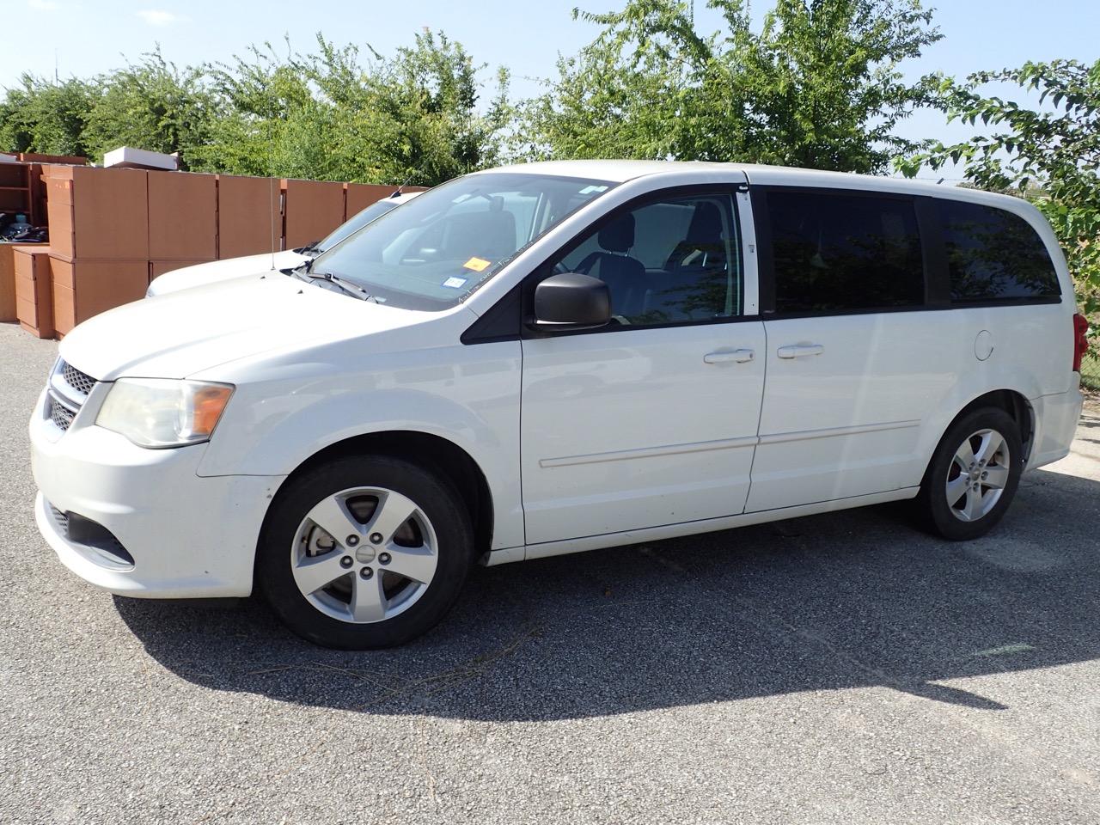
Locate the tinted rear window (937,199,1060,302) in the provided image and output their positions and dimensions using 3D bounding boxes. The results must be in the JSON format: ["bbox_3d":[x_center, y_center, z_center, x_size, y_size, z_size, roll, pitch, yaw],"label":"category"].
[{"bbox_3d":[2.113,-0.744,4.482,0.870,0.480,0.070,-3,-5,-33],"label":"tinted rear window"}]

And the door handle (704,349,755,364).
[{"bbox_3d":[0.683,-0.210,3.612,0.245,0.052,0.055,-3,15,-30],"label":"door handle"}]

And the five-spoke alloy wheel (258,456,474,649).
[{"bbox_3d":[-0.617,0.440,3.214,0.710,0.700,0.220,2,13,-10],"label":"five-spoke alloy wheel"}]

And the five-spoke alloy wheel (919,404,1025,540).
[{"bbox_3d":[2.059,0.282,4.767,0.710,0.700,0.220,-3,15,-30],"label":"five-spoke alloy wheel"}]

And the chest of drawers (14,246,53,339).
[{"bbox_3d":[-4.432,-1.095,8.640,0.600,0.740,0.630,-8,17,-43],"label":"chest of drawers"}]

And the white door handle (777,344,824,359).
[{"bbox_3d":[0.999,-0.239,3.793,0.248,0.050,0.055,-3,15,-30],"label":"white door handle"}]

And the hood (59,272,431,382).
[{"bbox_3d":[-1.242,-0.364,3.591,1.130,0.300,1.500,-3,15,-30],"label":"hood"}]

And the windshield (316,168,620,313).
[{"bbox_3d":[-0.459,-0.733,3.920,0.970,0.140,1.660,-39,29,-17],"label":"windshield"}]

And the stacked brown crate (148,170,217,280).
[{"bbox_3d":[-3.397,-1.386,8.529,0.594,1.493,0.583,-8,18,-42],"label":"stacked brown crate"}]

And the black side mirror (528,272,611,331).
[{"bbox_3d":[0.064,-0.363,3.105,0.165,0.185,0.230,-3,15,-30],"label":"black side mirror"}]

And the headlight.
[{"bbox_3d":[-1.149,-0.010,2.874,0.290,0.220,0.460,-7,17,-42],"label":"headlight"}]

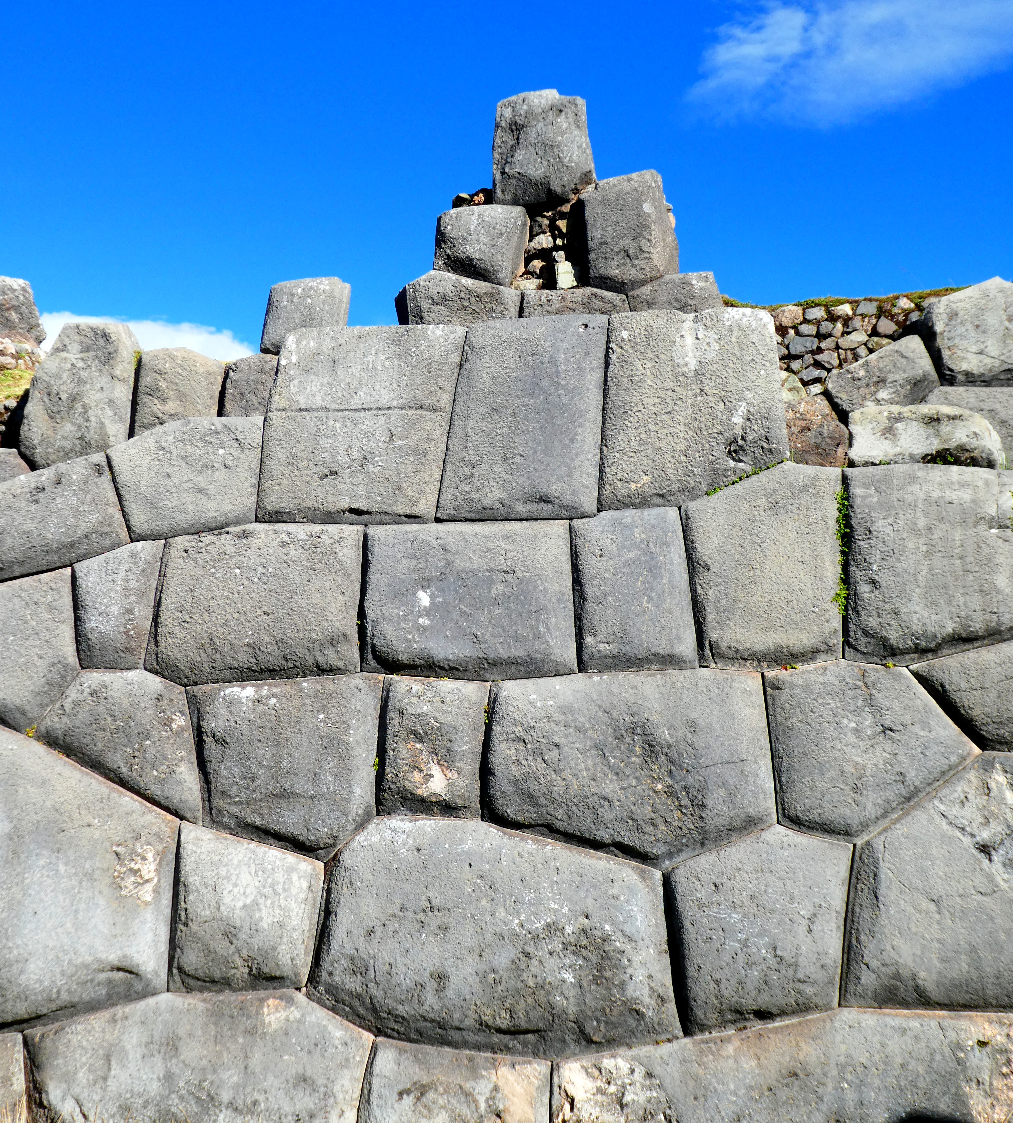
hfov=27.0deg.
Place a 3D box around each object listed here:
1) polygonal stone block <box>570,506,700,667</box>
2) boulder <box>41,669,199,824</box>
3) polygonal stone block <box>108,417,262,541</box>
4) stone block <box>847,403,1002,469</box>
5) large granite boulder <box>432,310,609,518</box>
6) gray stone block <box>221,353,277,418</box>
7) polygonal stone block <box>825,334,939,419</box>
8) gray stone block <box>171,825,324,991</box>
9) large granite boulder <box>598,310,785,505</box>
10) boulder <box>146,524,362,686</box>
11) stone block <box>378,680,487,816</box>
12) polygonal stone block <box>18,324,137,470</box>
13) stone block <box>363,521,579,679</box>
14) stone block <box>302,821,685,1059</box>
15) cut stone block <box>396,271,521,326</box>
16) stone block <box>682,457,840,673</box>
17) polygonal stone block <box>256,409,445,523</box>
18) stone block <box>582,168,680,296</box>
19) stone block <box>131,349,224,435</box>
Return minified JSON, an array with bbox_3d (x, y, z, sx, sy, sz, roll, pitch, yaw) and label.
[{"bbox_3d":[0.767,0.213,12.752,0.746,0.990,0.700,0,-9,3],"label":"polygonal stone block"},{"bbox_3d":[-2.342,1.226,13.316,1.045,0.949,0.750,-1,-14,6],"label":"boulder"},{"bbox_3d":[-2.022,-0.474,13.787,0.989,0.785,0.700,-1,-9,5],"label":"polygonal stone block"},{"bbox_3d":[2.522,-0.716,12.881,0.916,0.404,0.550,0,-9,3],"label":"stone block"},{"bbox_3d":[0.145,-0.784,13.655,1.076,1.352,0.950,-1,-14,6],"label":"large granite boulder"},{"bbox_3d":[-1.579,-1.059,13.246,0.376,0.413,0.450,0,-9,3],"label":"gray stone block"},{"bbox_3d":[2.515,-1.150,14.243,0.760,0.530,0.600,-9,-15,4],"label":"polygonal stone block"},{"bbox_3d":[-1.529,2.136,13.036,0.910,0.988,0.700,-1,-9,5],"label":"gray stone block"},{"bbox_3d":[1.210,-0.833,13.552,1.169,1.308,0.950,-1,-14,6],"label":"large granite boulder"},{"bbox_3d":[-1.519,0.381,13.517,1.368,1.035,0.900,-1,-14,6],"label":"boulder"},{"bbox_3d":[-0.416,1.199,13.063,0.670,0.863,0.650,-1,-14,6],"label":"stone block"},{"bbox_3d":[-2.793,-1.052,14.136,0.743,0.944,0.650,-1,-9,5],"label":"polygonal stone block"},{"bbox_3d":[-0.180,0.349,13.380,1.326,1.005,0.900,-1,-14,6],"label":"stone block"},{"bbox_3d":[-0.025,2.290,13.015,2.178,1.386,1.100,-1,-9,5],"label":"stone block"},{"bbox_3d":[-0.290,-1.579,13.290,0.772,0.375,0.600,0,-9,3],"label":"cut stone block"},{"bbox_3d":[1.593,0.125,13.219,0.968,1.282,0.850,-1,-14,6],"label":"stone block"},{"bbox_3d":[-0.913,-0.494,13.645,1.223,0.740,0.850,-1,-14,6],"label":"polygonal stone block"},{"bbox_3d":[0.777,-2.008,13.409,0.611,0.820,0.620,0,-9,3],"label":"stone block"},{"bbox_3d":[-2.131,-1.083,14.137,0.611,0.566,0.550,-1,-9,5],"label":"stone block"}]

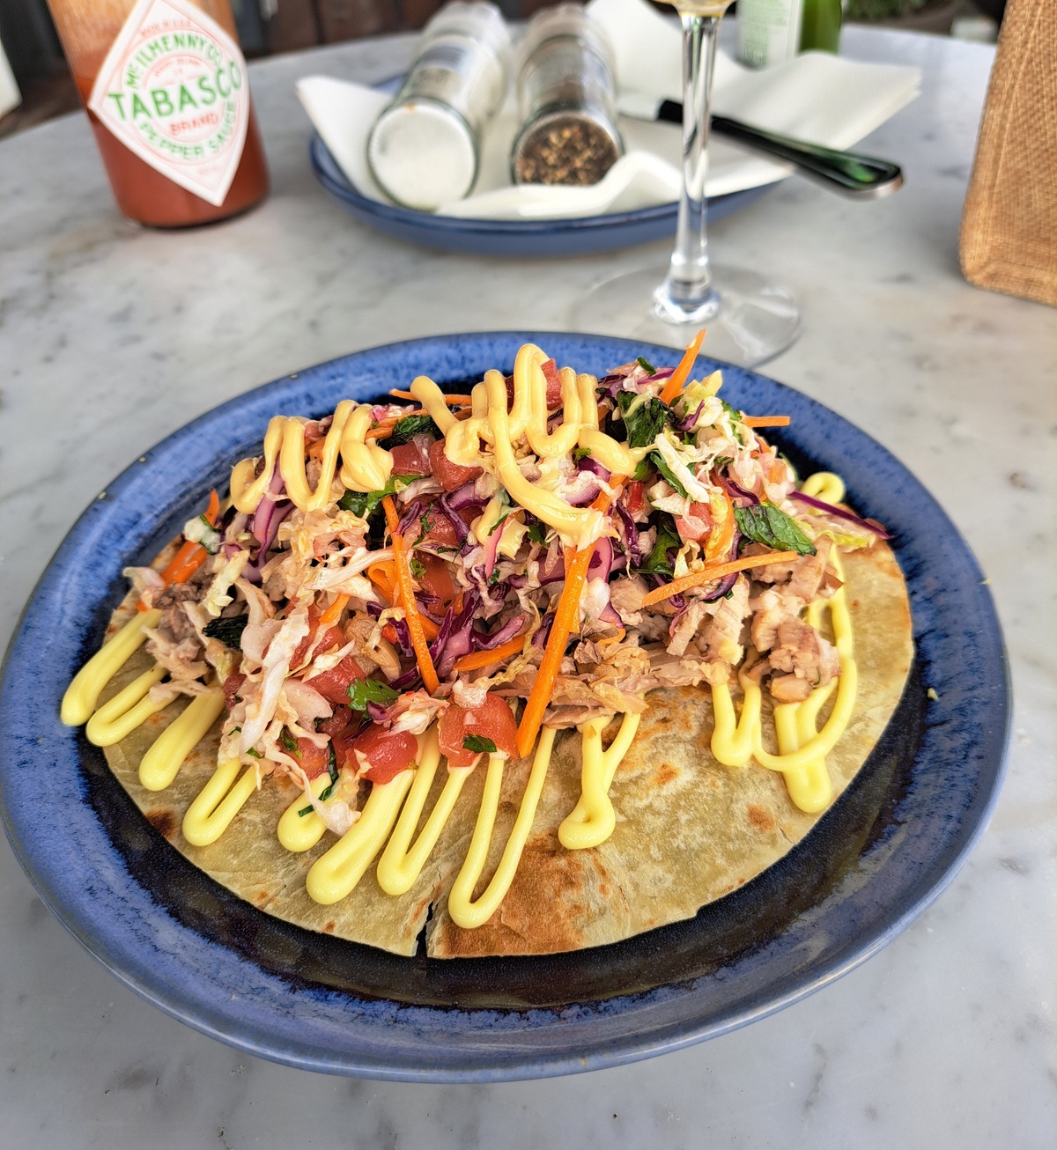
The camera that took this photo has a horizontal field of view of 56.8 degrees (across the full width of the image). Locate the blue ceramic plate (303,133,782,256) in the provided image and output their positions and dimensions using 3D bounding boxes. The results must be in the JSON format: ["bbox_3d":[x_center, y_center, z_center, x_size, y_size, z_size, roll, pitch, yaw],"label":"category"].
[{"bbox_3d":[0.018,-0.199,0.449,0.231,0.024,0.231,-3,43,3],"label":"blue ceramic plate"}]

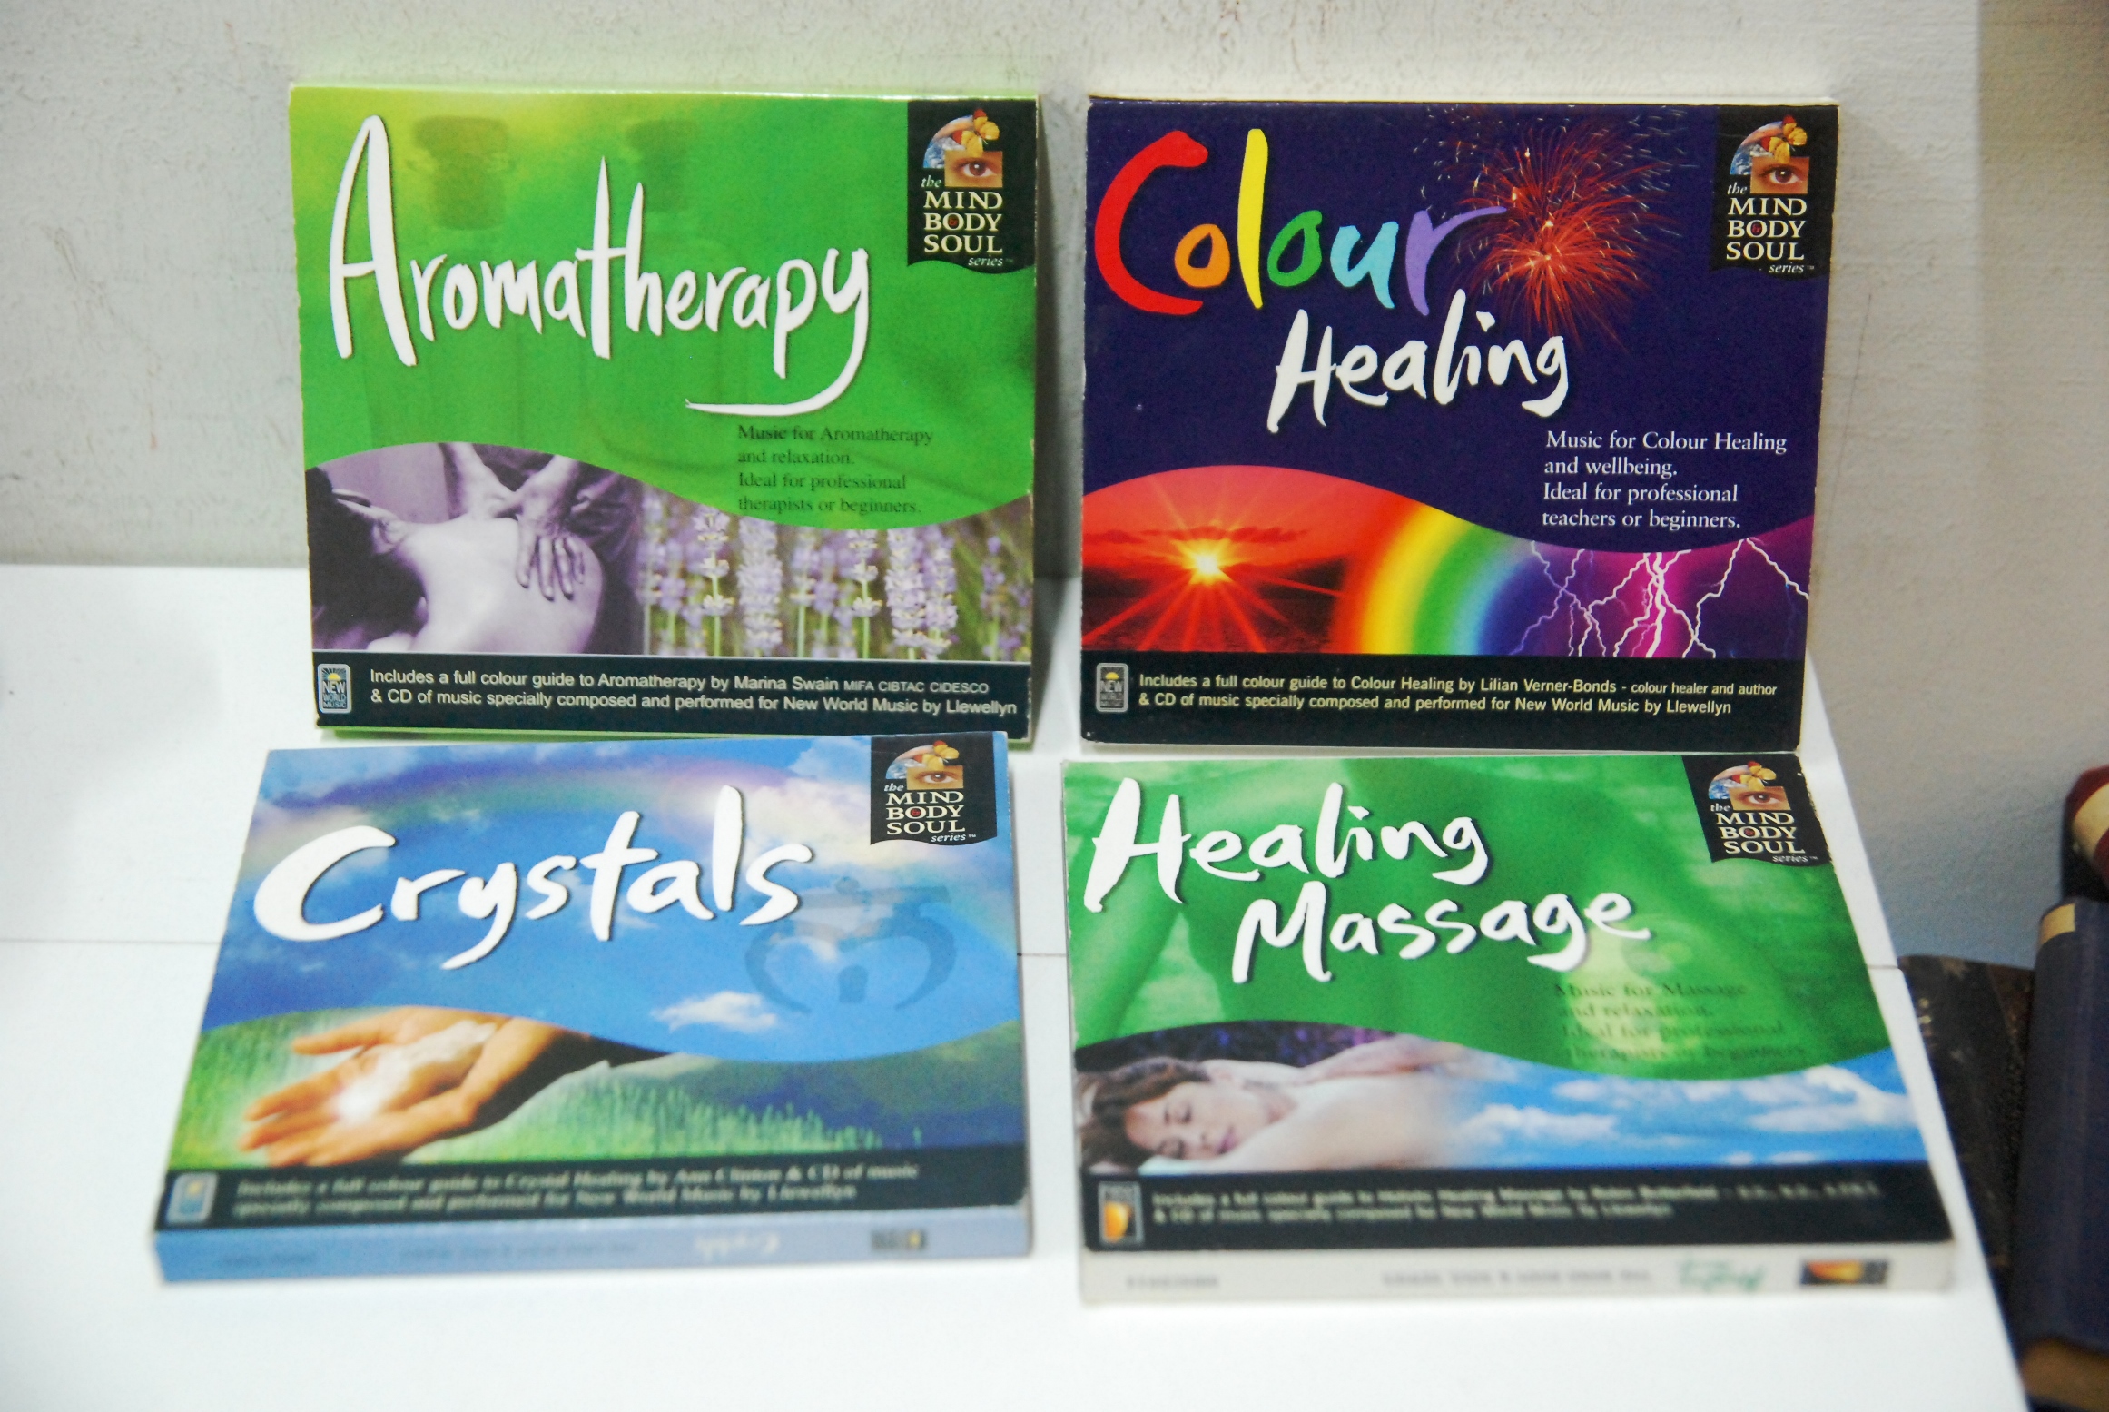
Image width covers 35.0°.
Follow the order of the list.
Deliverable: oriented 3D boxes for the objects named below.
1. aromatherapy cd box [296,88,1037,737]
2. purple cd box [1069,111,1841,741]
[{"bbox_3d":[-0.075,-0.057,0.657,0.142,0.126,0.012,1,14,1],"label":"aromatherapy cd box"},{"bbox_3d":[0.077,-0.055,0.656,0.142,0.126,0.012,1,14,2],"label":"purple cd box"}]

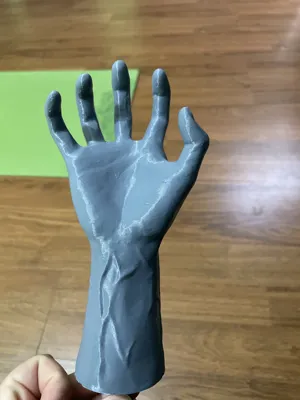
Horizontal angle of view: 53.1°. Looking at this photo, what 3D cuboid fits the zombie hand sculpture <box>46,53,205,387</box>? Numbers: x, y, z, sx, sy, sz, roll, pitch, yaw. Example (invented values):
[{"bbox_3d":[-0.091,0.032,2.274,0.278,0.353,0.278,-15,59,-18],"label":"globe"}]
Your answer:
[{"bbox_3d":[-0.016,0.015,0.216,0.116,0.075,0.226,0,92,-3],"label":"zombie hand sculpture"}]

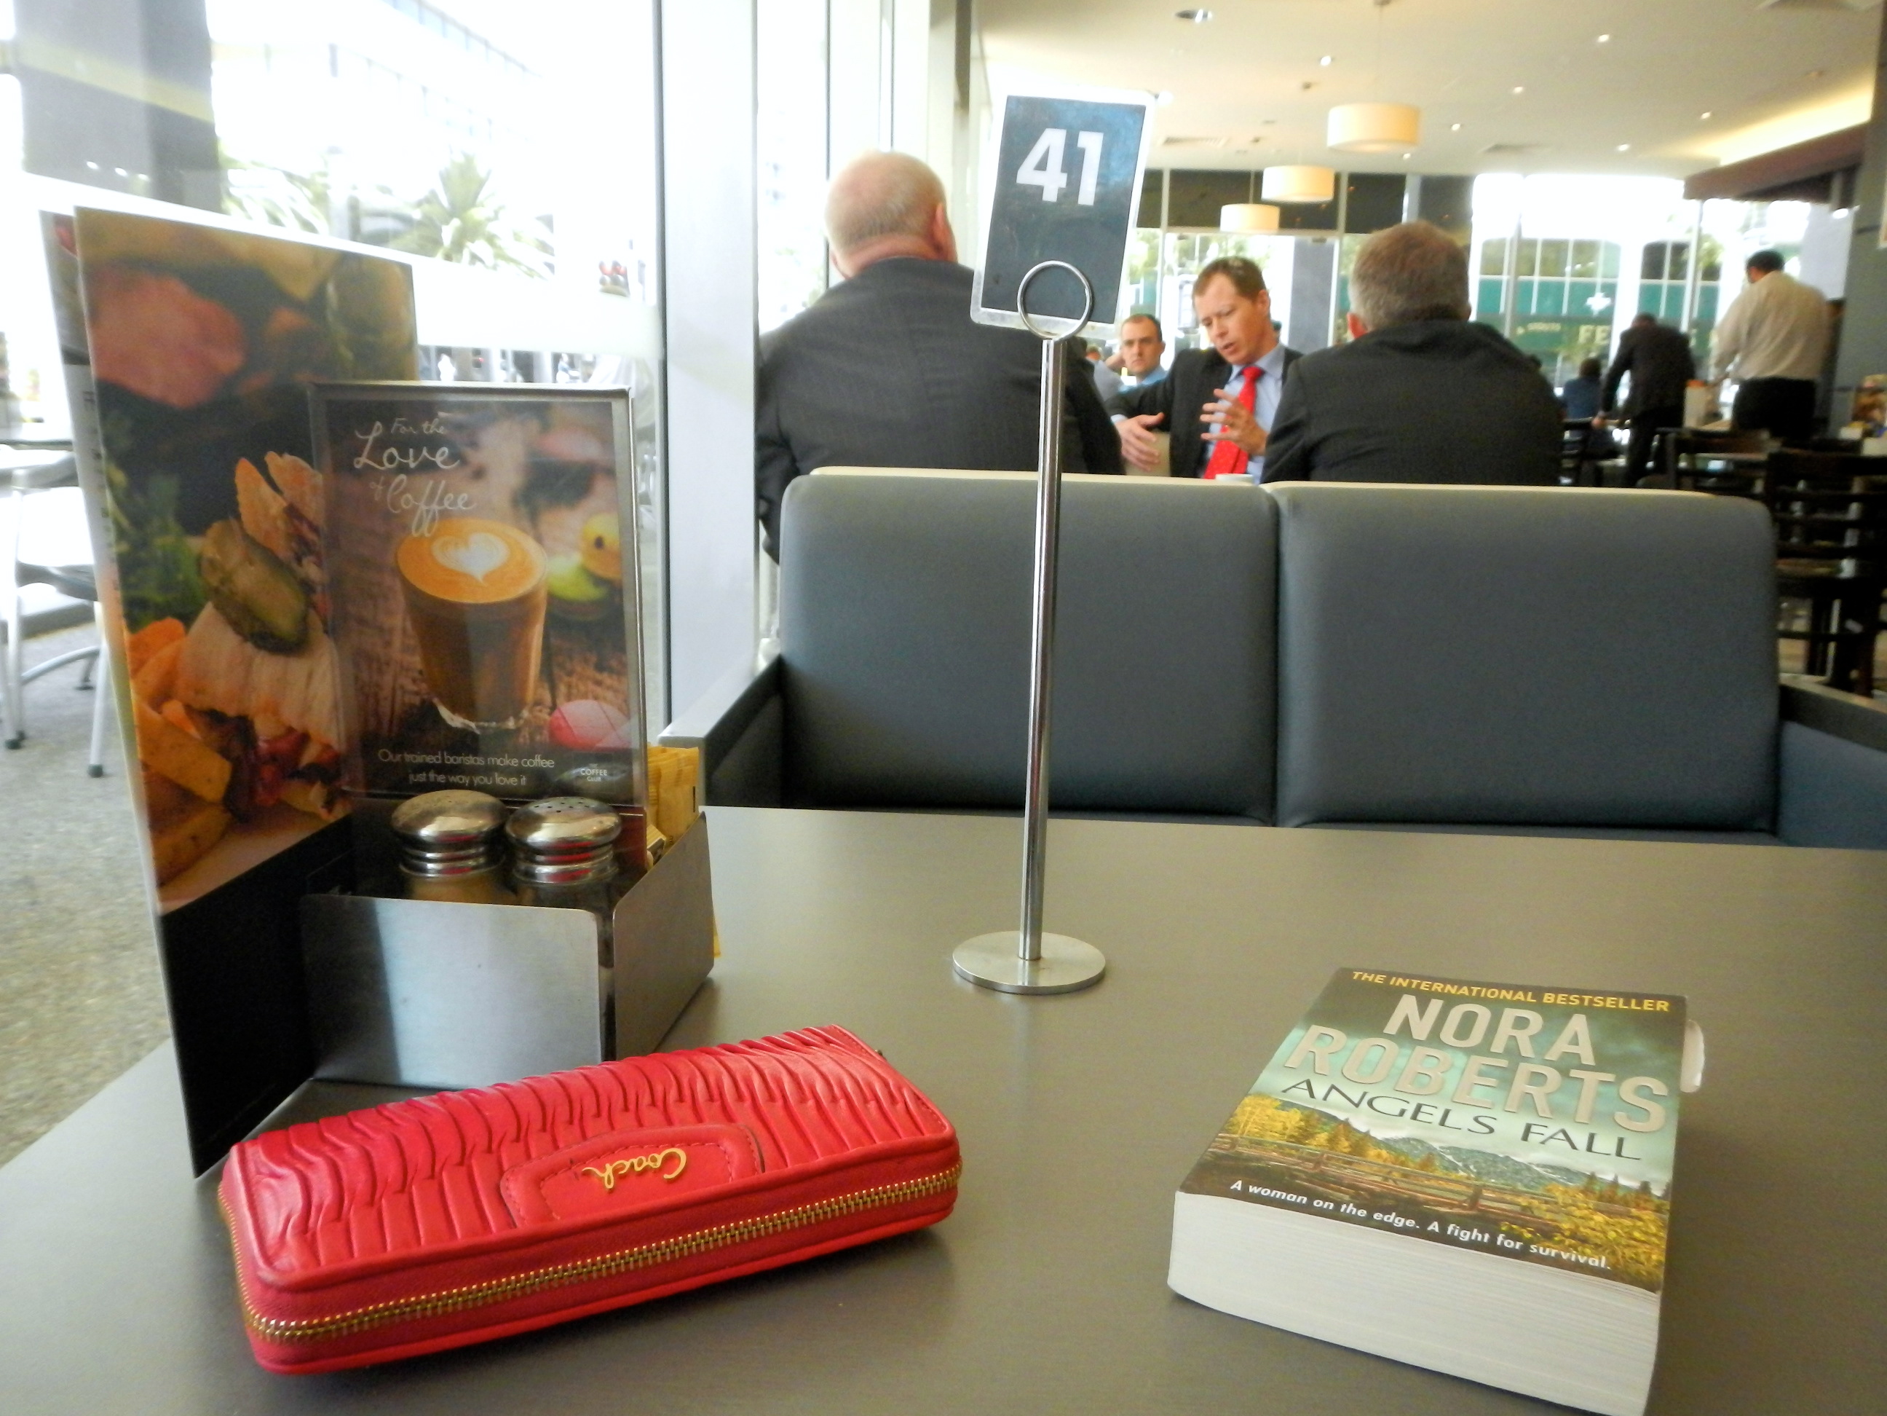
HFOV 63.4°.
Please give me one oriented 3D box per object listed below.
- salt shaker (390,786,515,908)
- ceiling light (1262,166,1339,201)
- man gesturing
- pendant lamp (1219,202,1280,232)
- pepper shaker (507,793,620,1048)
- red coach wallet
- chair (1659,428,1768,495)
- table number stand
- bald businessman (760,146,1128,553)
[{"bbox_3d":[-0.179,0.081,0.559,0.044,0.092,0.044,1,12,0],"label":"salt shaker"},{"bbox_3d":[2.127,-3.132,9.136,0.450,0.170,0.450,1,12,0],"label":"ceiling light"},{"bbox_3d":[0.582,-0.343,3.298,0.550,1.290,0.750,3,12,8],"label":"man gesturing"},{"bbox_3d":[2.283,-3.644,11.364,0.450,0.170,0.450,1,12,0],"label":"pendant lamp"},{"bbox_3d":[-0.137,0.082,0.554,0.044,0.092,0.044,1,12,0],"label":"pepper shaker"},{"bbox_3d":[-0.104,0.140,0.456,0.194,0.027,0.093,-5,13,-25],"label":"red coach wallet"},{"bbox_3d":[3.138,-0.726,6.376,0.440,0.860,0.480,2,12,6],"label":"chair"},{"bbox_3d":[0.040,-0.033,0.634,0.067,0.296,0.067,1,12,0],"label":"table number stand"},{"bbox_3d":[0.018,-0.163,2.346,0.540,1.310,0.750,2,12,6],"label":"bald businessman"}]

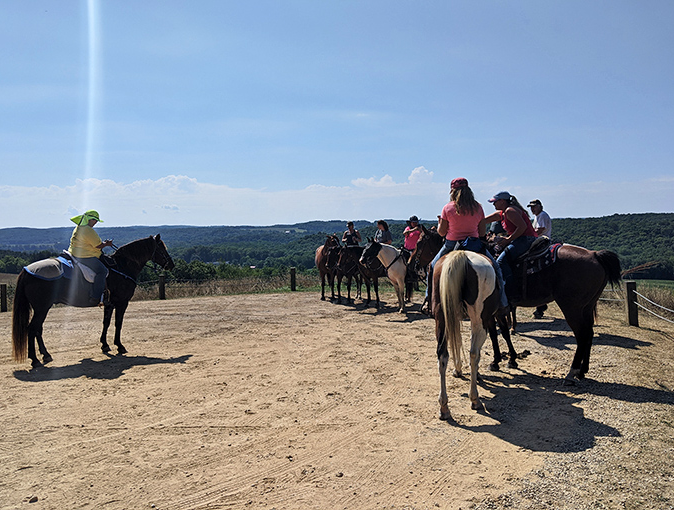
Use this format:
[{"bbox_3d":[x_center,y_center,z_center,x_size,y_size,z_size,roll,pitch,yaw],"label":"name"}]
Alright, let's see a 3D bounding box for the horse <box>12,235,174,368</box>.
[{"bbox_3d":[-3.700,0.649,8.360,2.350,1.870,0.600,-3,1,-37],"label":"horse"}]

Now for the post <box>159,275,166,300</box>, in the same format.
[{"bbox_3d":[-5.685,1.074,17.300,0.170,0.820,0.170,-2,1,-18],"label":"post"}]

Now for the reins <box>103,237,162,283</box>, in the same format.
[{"bbox_3d":[-3.280,0.090,8.680,0.950,0.680,0.300,-3,1,-37],"label":"reins"}]

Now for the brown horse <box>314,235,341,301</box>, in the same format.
[{"bbox_3d":[-0.330,0.428,15.600,0.600,1.830,2.150,-2,1,-12],"label":"brown horse"}]

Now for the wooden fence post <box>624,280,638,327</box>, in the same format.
[{"bbox_3d":[5.183,0.861,9.350,0.170,0.800,0.170,-1,1,17],"label":"wooden fence post"}]

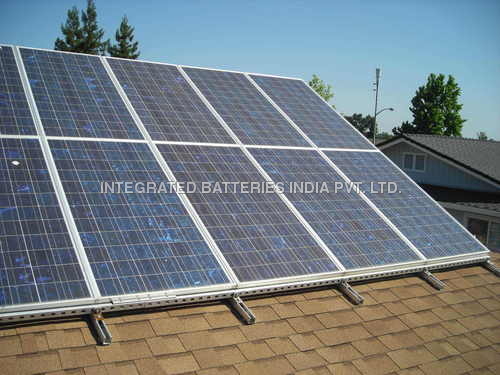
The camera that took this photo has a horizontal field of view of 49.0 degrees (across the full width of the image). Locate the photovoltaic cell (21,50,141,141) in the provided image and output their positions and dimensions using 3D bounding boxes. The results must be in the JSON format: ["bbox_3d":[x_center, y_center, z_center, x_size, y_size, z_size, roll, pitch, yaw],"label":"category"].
[{"bbox_3d":[-1.454,-0.794,4.616,0.826,0.046,1.575,0,36,-32],"label":"photovoltaic cell"}]

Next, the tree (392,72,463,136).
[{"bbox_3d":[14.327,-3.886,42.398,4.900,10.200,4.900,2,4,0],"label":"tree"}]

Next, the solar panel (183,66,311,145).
[{"bbox_3d":[-0.065,-0.814,5.512,0.826,0.046,1.575,0,36,-32],"label":"solar panel"}]

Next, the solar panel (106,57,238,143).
[{"bbox_3d":[-0.767,-0.807,5.064,0.826,0.046,1.575,0,36,-32],"label":"solar panel"}]

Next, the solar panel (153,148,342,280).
[{"bbox_3d":[-0.078,0.123,3.987,0.826,0.046,1.575,-1,36,-33],"label":"solar panel"}]

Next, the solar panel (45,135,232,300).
[{"bbox_3d":[-0.782,0.129,3.539,0.826,0.046,1.575,-1,36,-33],"label":"solar panel"}]

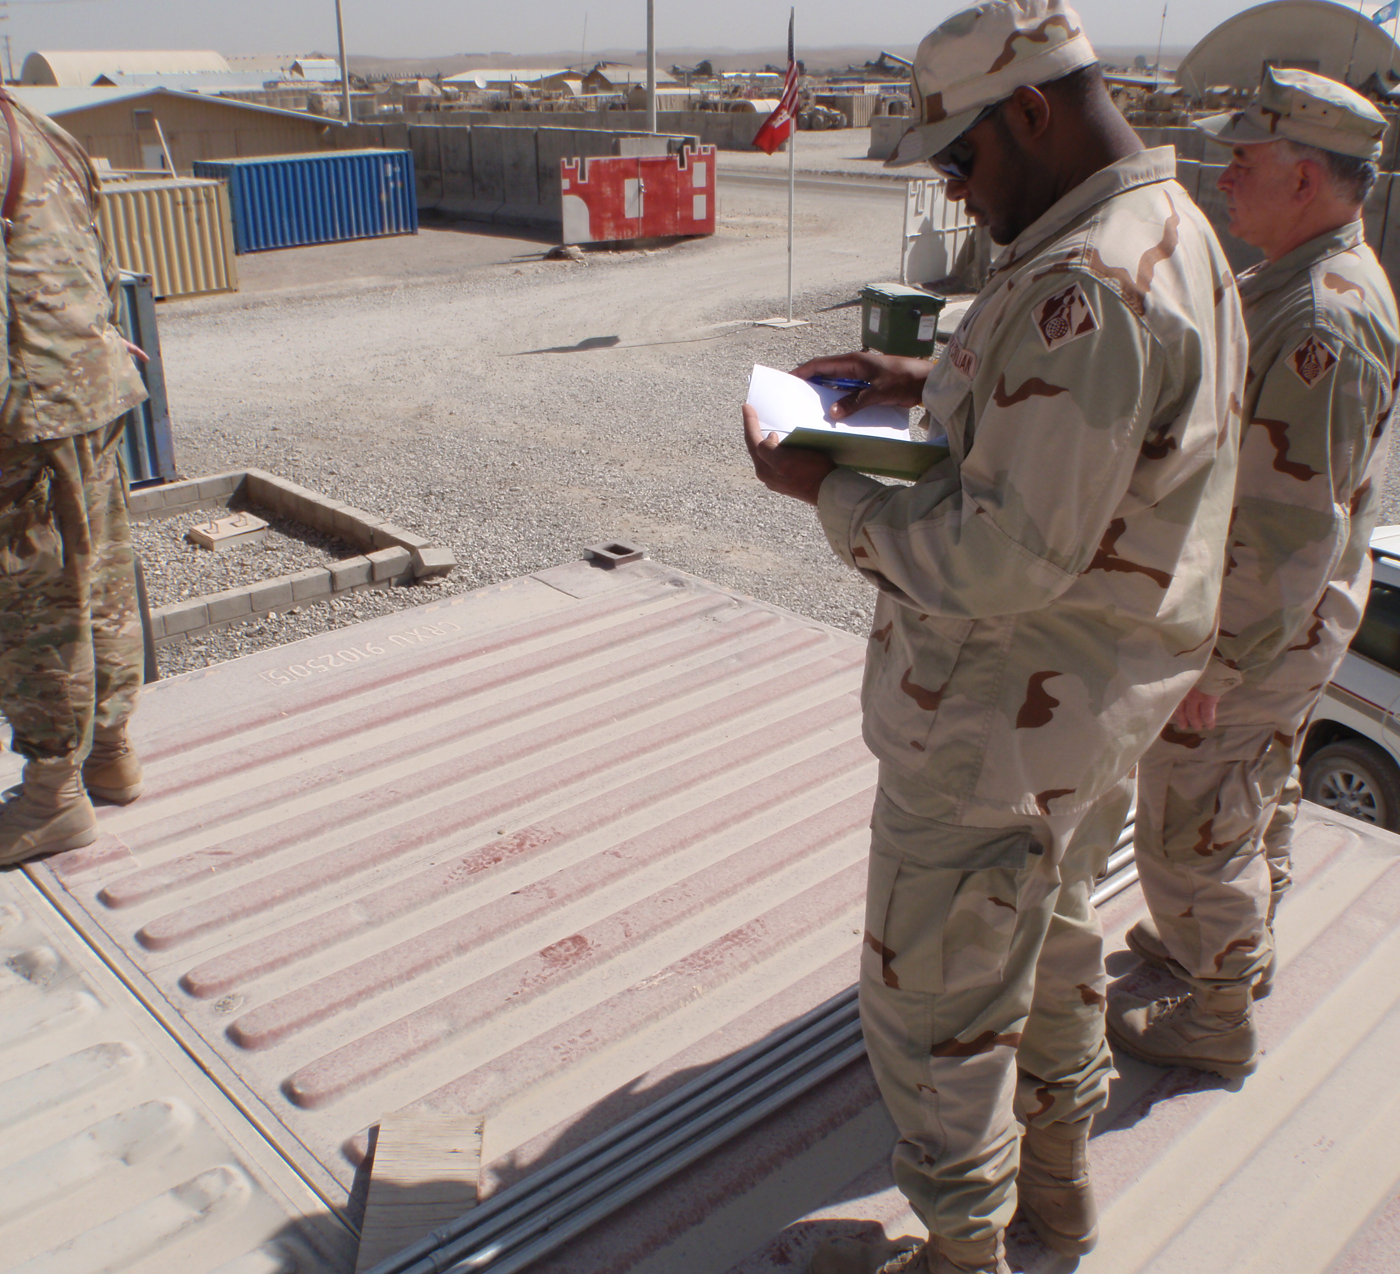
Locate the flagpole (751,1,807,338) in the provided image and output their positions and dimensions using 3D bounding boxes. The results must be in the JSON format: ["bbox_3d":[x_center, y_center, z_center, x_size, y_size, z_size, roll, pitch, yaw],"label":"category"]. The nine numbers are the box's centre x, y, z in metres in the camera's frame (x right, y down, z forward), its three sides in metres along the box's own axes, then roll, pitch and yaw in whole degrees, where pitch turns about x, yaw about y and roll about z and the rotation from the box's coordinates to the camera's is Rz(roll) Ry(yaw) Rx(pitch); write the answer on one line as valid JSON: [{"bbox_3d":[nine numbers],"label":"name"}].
[{"bbox_3d":[1.597,-9.351,27.627,1.100,6.050,0.850,0,23,0],"label":"flagpole"}]

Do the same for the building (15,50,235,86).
[{"bbox_3d":[-112.660,-111.257,269.965,16.500,8.800,38.000,21,30,41],"label":"building"}]

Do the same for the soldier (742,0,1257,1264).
[{"bbox_3d":[0.365,0.110,1.827,0.600,1.770,0.570,10,24,22],"label":"soldier"}]

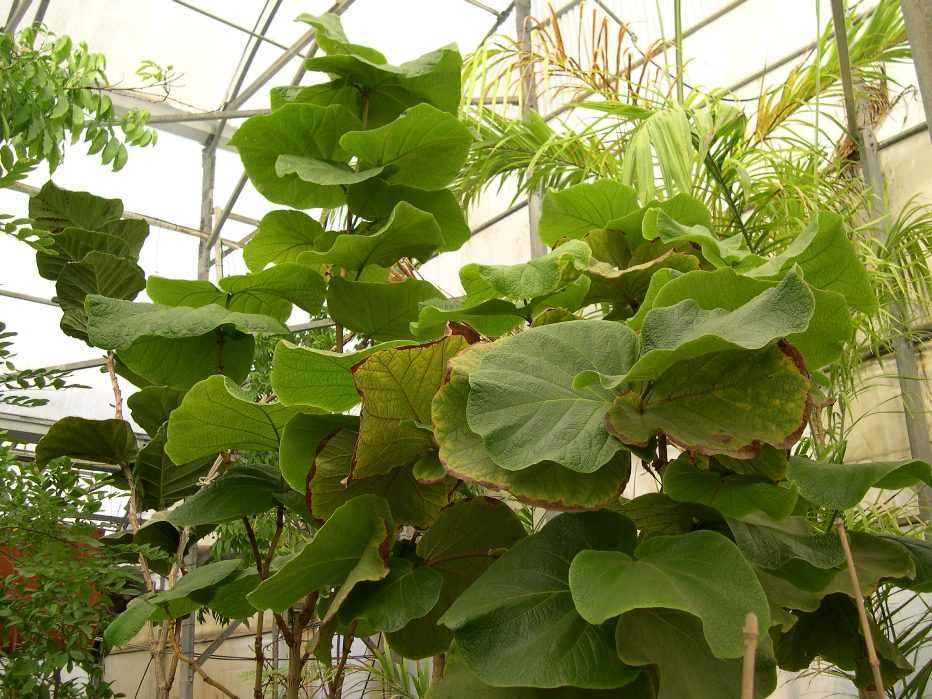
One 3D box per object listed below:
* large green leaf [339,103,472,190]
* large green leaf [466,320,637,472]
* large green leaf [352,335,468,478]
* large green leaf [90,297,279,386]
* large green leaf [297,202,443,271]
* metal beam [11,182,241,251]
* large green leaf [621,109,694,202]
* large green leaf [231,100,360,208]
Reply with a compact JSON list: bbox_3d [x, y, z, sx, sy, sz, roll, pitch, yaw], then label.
[{"bbox_3d":[-0.163,-0.546,2.750,0.360,0.210,0.240,0,-20,-3],"label":"large green leaf"},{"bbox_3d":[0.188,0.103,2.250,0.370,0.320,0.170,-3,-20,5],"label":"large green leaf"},{"bbox_3d":[-0.130,0.134,2.400,0.280,0.320,0.170,0,-20,-3],"label":"large green leaf"},{"bbox_3d":[-0.665,-0.016,2.400,0.420,0.200,0.260,4,-20,-15],"label":"large green leaf"},{"bbox_3d":[-0.245,-0.287,2.600,0.370,0.170,0.230,0,-20,-5],"label":"large green leaf"},{"bbox_3d":[-1.857,-0.737,5.700,1.323,0.045,0.045,14,-25,-37],"label":"metal beam"},{"bbox_3d":[0.674,-0.683,3.600,0.260,0.340,0.200,-6,-20,12],"label":"large green leaf"},{"bbox_3d":[-0.467,-0.531,2.800,0.355,0.250,0.200,2,-20,-10],"label":"large green leaf"}]

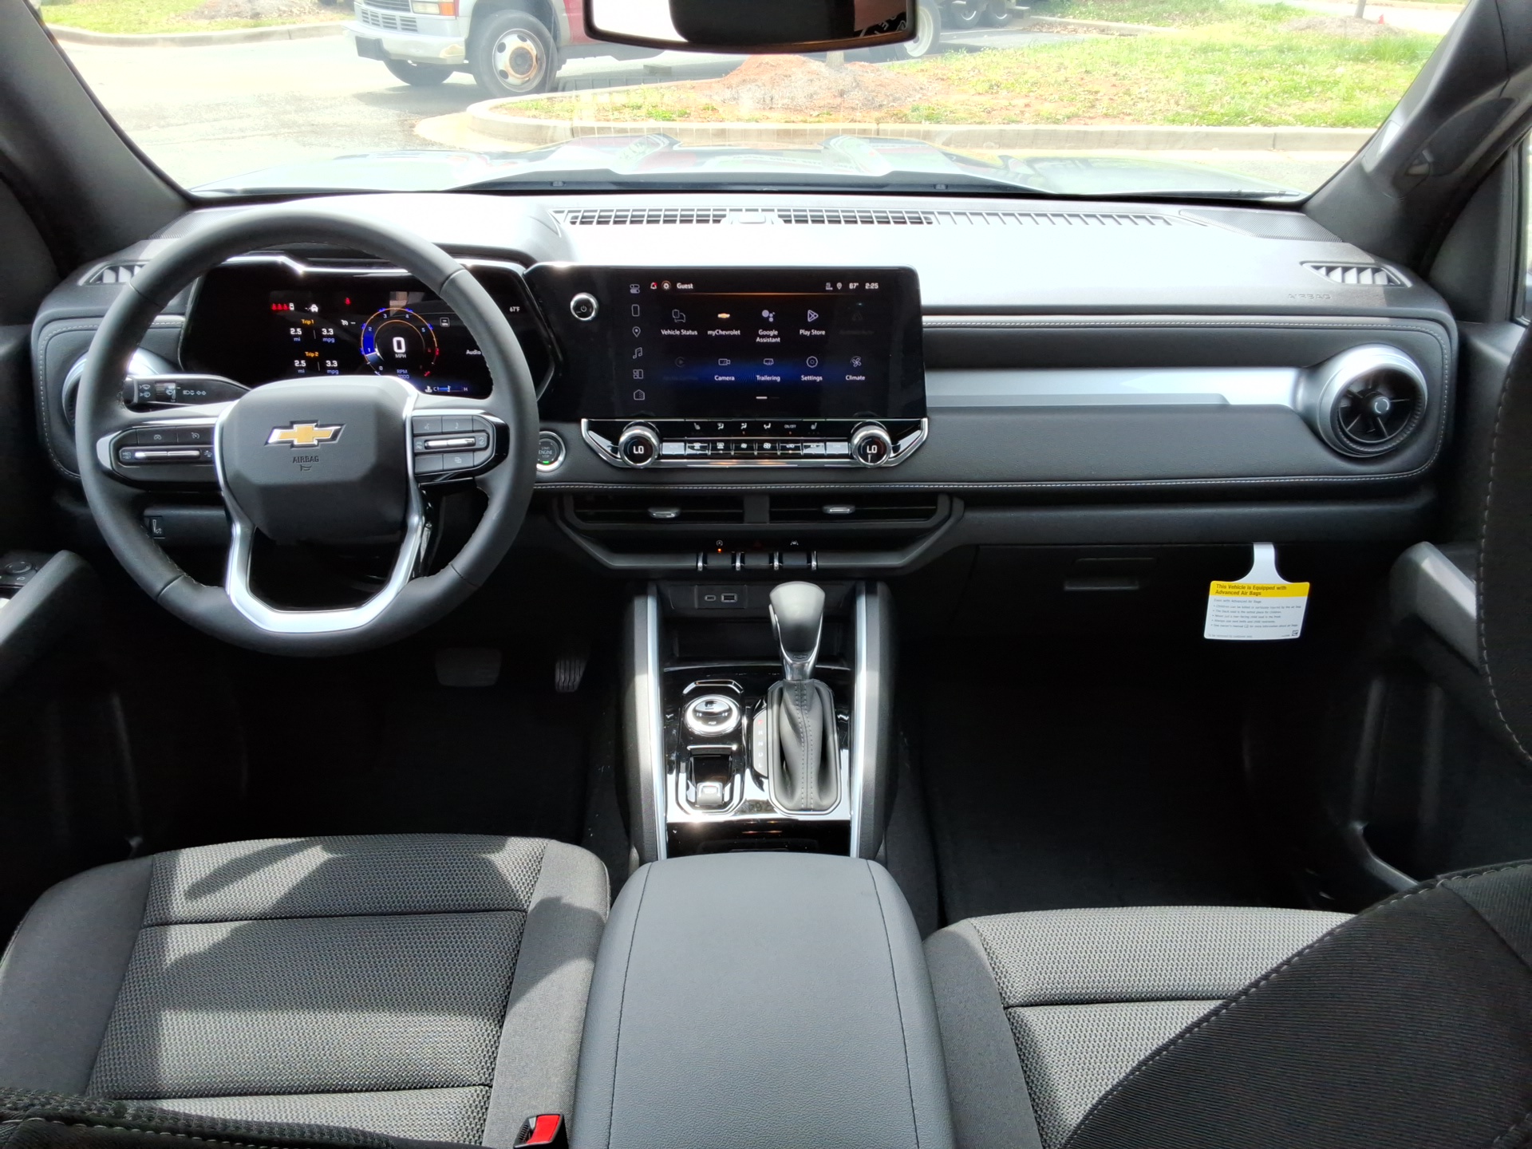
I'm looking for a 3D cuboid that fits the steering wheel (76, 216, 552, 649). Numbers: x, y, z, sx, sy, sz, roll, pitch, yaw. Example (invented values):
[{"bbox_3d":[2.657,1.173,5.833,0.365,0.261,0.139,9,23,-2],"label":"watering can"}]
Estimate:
[{"bbox_3d":[-0.379,-0.118,1.056,0.375,0.368,0.100,-2,1,-3],"label":"steering wheel"}]

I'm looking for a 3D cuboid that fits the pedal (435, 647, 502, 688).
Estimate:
[{"bbox_3d":[-0.398,0.125,1.660,0.090,0.060,0.030,0,-7,-1],"label":"pedal"}]

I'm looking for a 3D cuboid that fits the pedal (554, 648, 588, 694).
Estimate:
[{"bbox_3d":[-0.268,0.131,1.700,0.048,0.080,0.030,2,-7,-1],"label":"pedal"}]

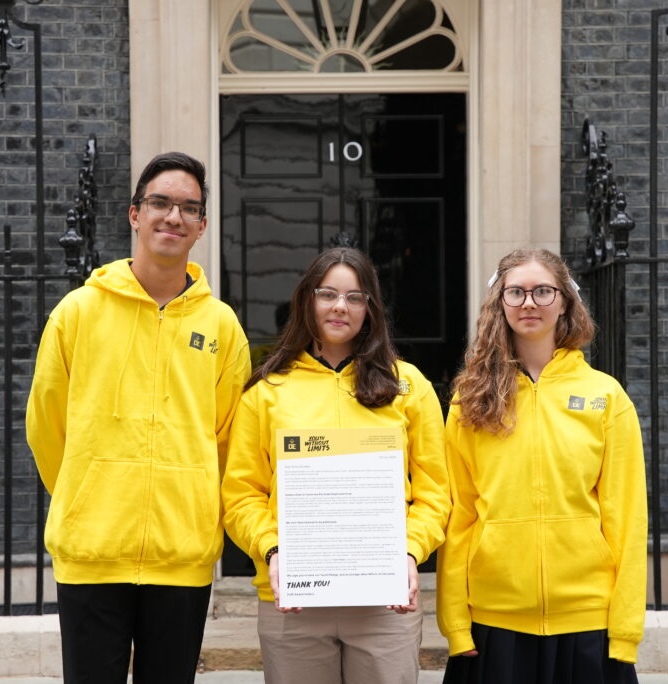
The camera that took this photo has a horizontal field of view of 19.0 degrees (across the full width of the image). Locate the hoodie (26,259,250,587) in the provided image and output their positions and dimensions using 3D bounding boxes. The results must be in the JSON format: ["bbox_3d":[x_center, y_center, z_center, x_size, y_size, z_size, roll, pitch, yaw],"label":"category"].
[{"bbox_3d":[-0.451,0.186,4.600,0.530,0.750,0.350,0,-1,-10],"label":"hoodie"}]

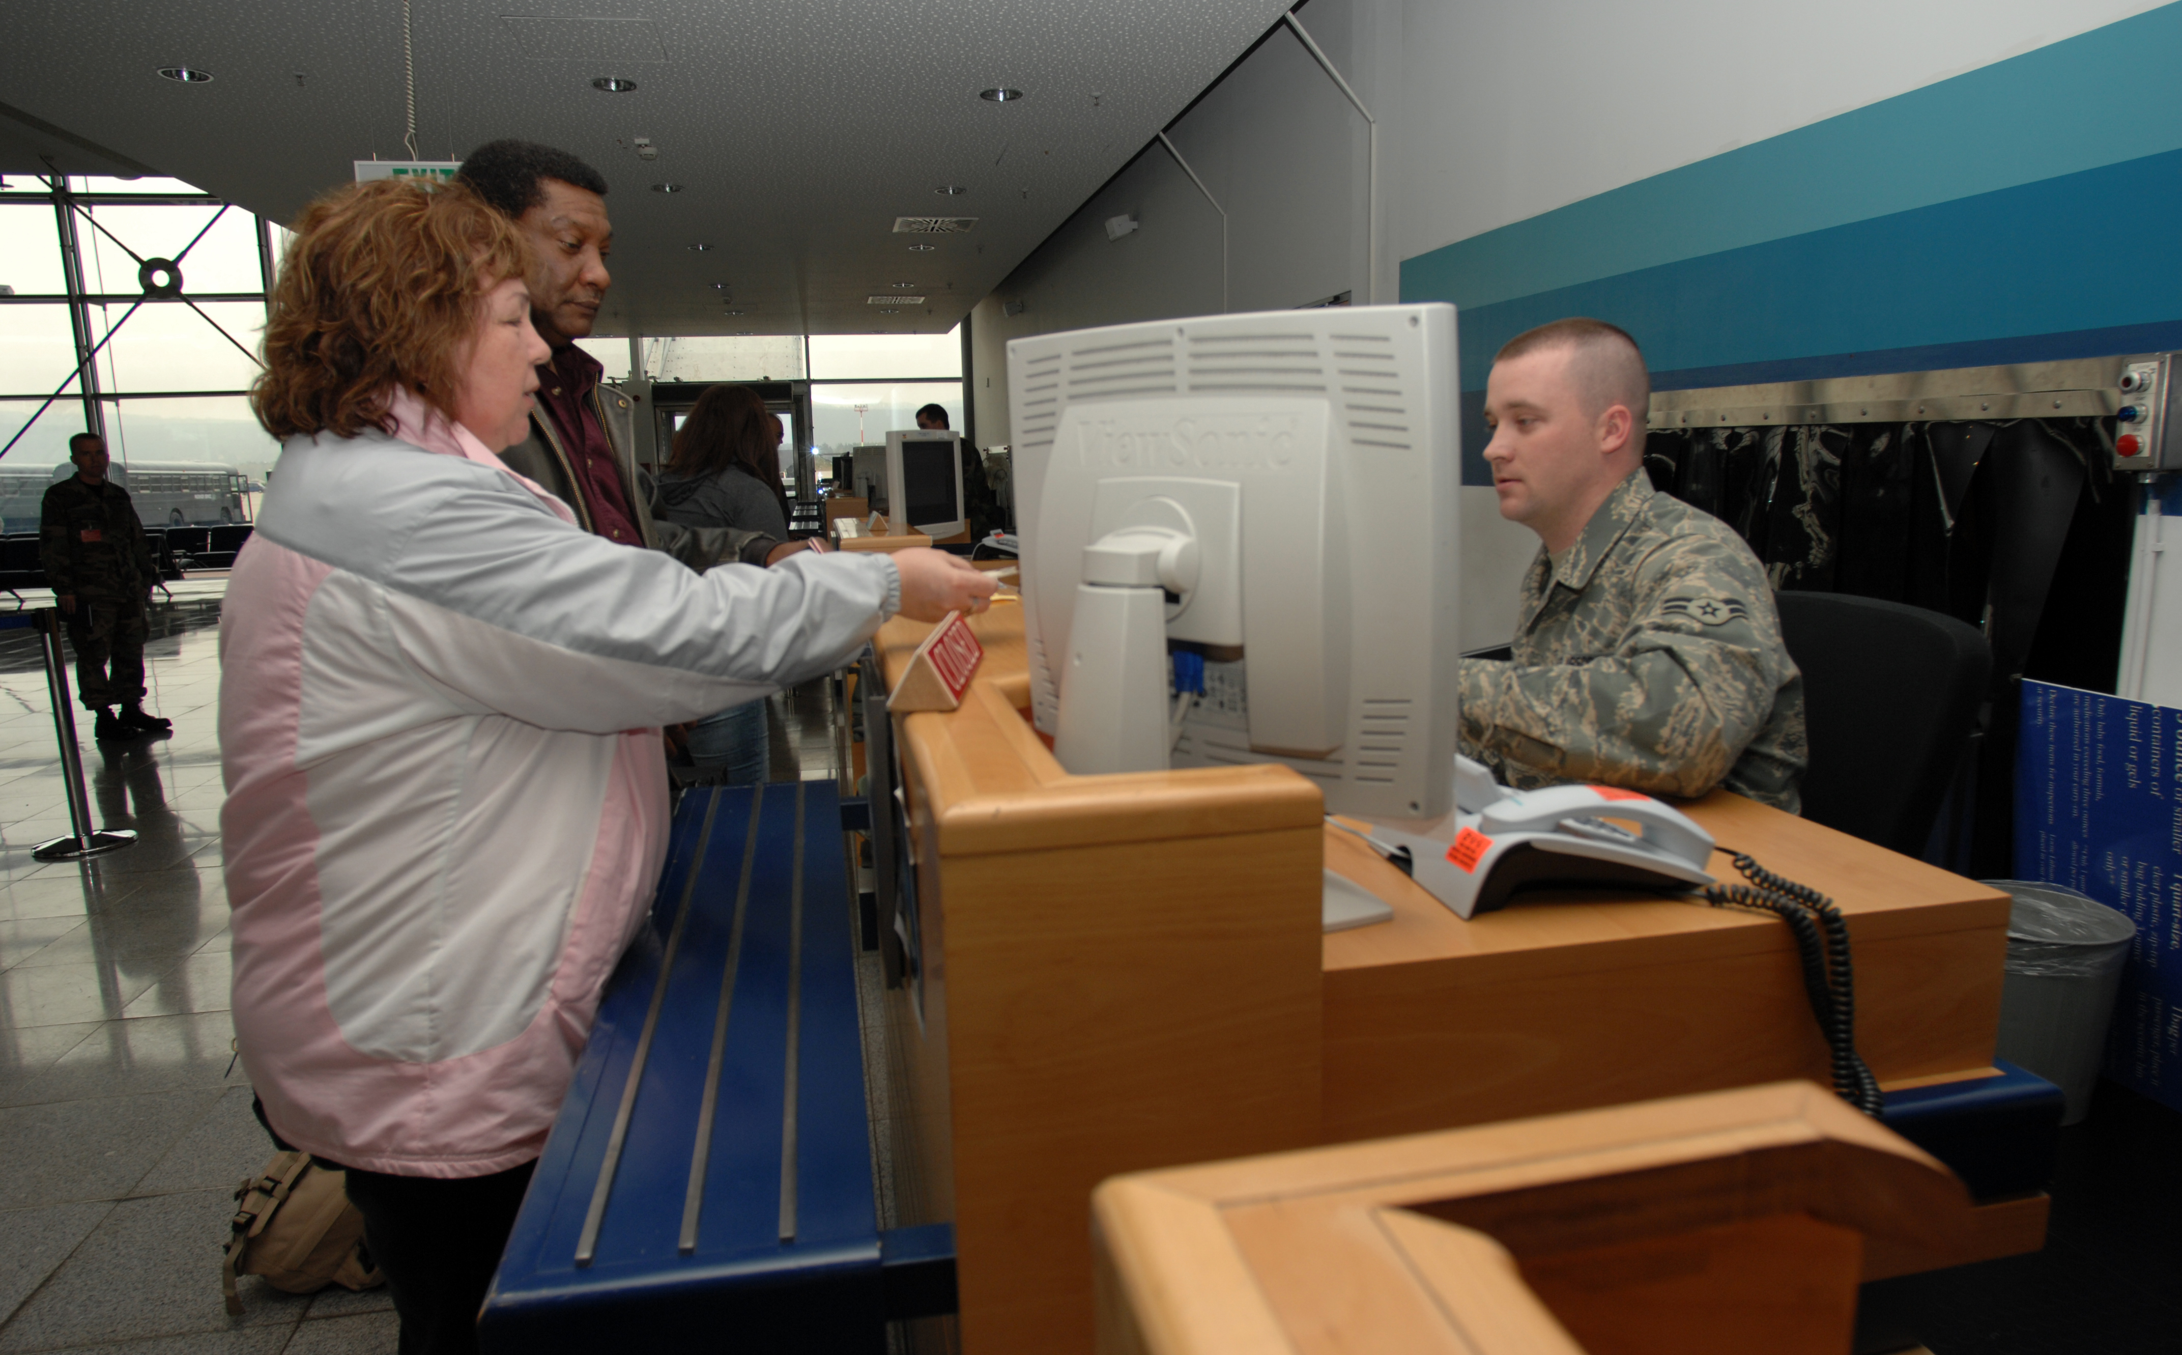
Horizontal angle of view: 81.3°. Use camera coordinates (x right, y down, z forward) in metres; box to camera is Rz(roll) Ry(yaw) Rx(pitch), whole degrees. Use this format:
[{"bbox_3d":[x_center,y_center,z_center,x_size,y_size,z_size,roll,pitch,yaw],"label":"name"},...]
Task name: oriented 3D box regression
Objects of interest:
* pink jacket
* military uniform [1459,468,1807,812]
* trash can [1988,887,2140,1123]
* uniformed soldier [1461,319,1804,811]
[{"bbox_3d":[-0.517,0.062,1.267,0.630,0.670,0.530,-4,10,-17],"label":"pink jacket"},{"bbox_3d":[0.528,0.038,1.547,0.560,0.610,0.540,-4,10,-15],"label":"military uniform"},{"bbox_3d":[1.566,0.554,2.163,0.300,0.335,0.300,6,12,35],"label":"trash can"},{"bbox_3d":[0.499,0.212,1.560,0.680,1.260,0.550,-4,10,-15],"label":"uniformed soldier"}]

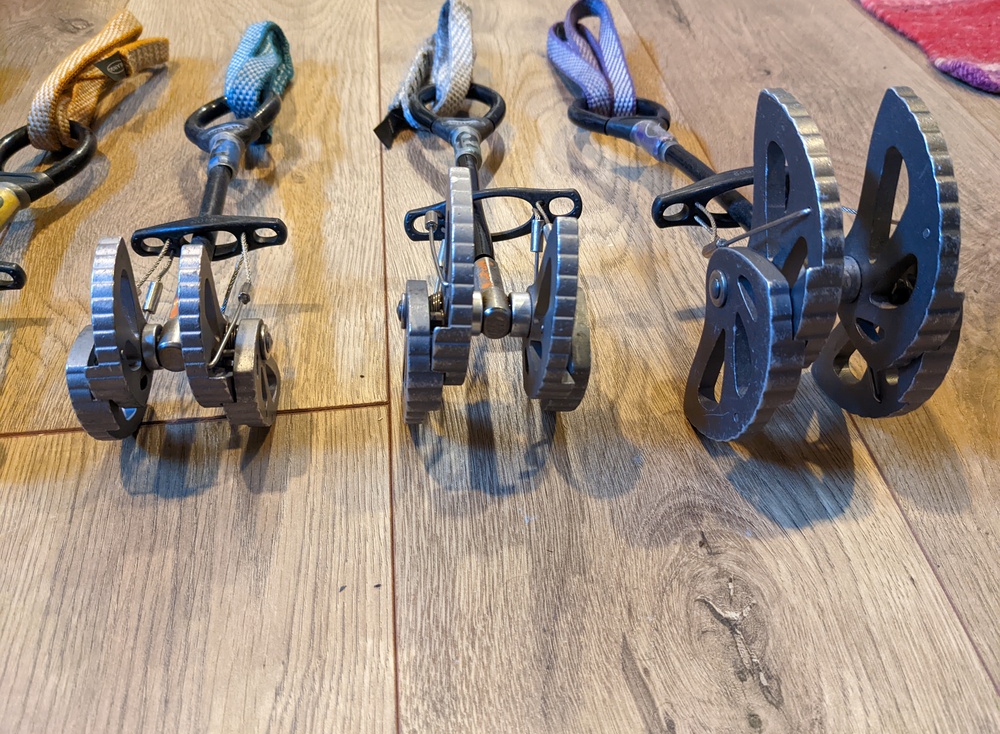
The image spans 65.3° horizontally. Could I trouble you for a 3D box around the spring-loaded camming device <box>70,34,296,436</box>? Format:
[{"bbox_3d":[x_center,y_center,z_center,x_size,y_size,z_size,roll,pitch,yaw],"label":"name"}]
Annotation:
[{"bbox_3d":[-0.138,-0.110,0.385,0.080,0.084,0.342,-5,47,-5],"label":"spring-loaded camming device"}]

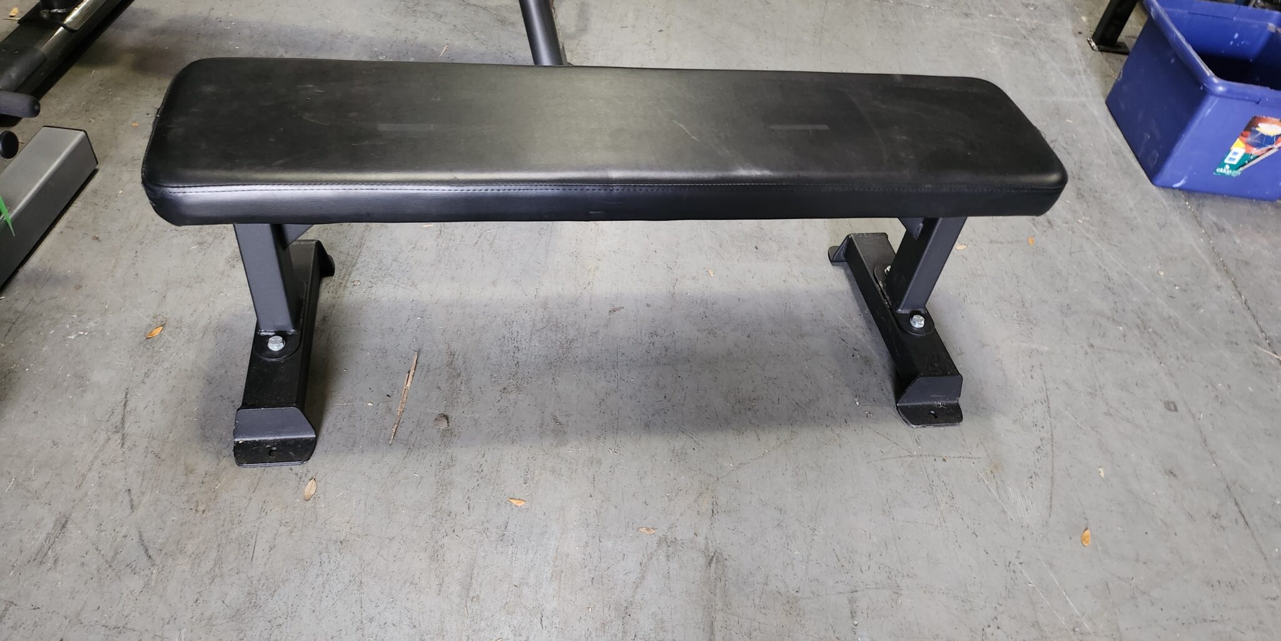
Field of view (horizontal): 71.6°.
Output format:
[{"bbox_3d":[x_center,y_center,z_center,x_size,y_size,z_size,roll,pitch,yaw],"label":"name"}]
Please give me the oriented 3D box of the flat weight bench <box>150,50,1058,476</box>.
[{"bbox_3d":[-0.027,-0.124,1.381,1.215,0.443,0.453,-2,46,-11],"label":"flat weight bench"}]

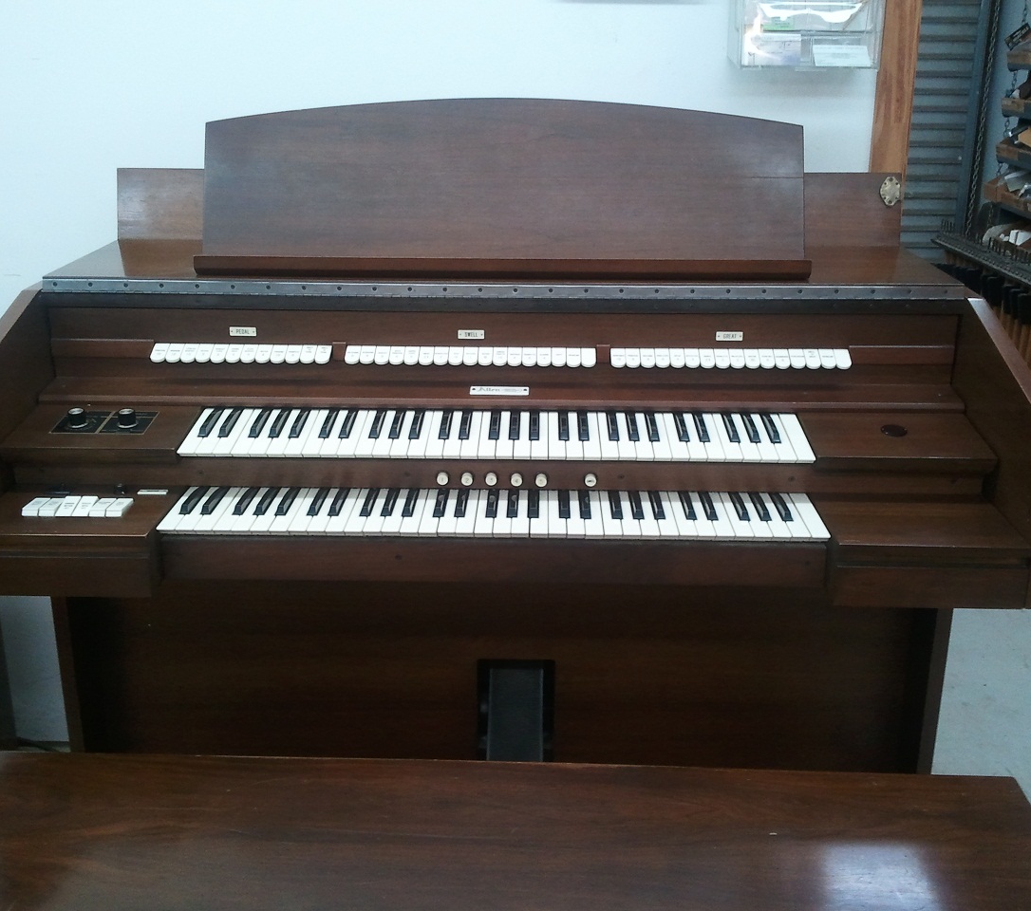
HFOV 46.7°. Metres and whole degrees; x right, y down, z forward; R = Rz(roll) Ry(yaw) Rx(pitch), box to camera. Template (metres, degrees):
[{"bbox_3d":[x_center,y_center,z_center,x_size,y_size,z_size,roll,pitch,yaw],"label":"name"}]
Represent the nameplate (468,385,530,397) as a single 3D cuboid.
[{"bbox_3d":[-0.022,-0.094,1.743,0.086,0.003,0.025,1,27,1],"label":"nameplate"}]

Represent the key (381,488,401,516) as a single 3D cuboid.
[{"bbox_3d":[-0.167,0.058,1.595,0.014,0.012,0.095,1,19,1],"label":"key"}]

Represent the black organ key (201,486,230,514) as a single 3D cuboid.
[{"bbox_3d":[-0.403,0.056,1.599,0.014,0.012,0.095,1,19,1],"label":"black organ key"}]

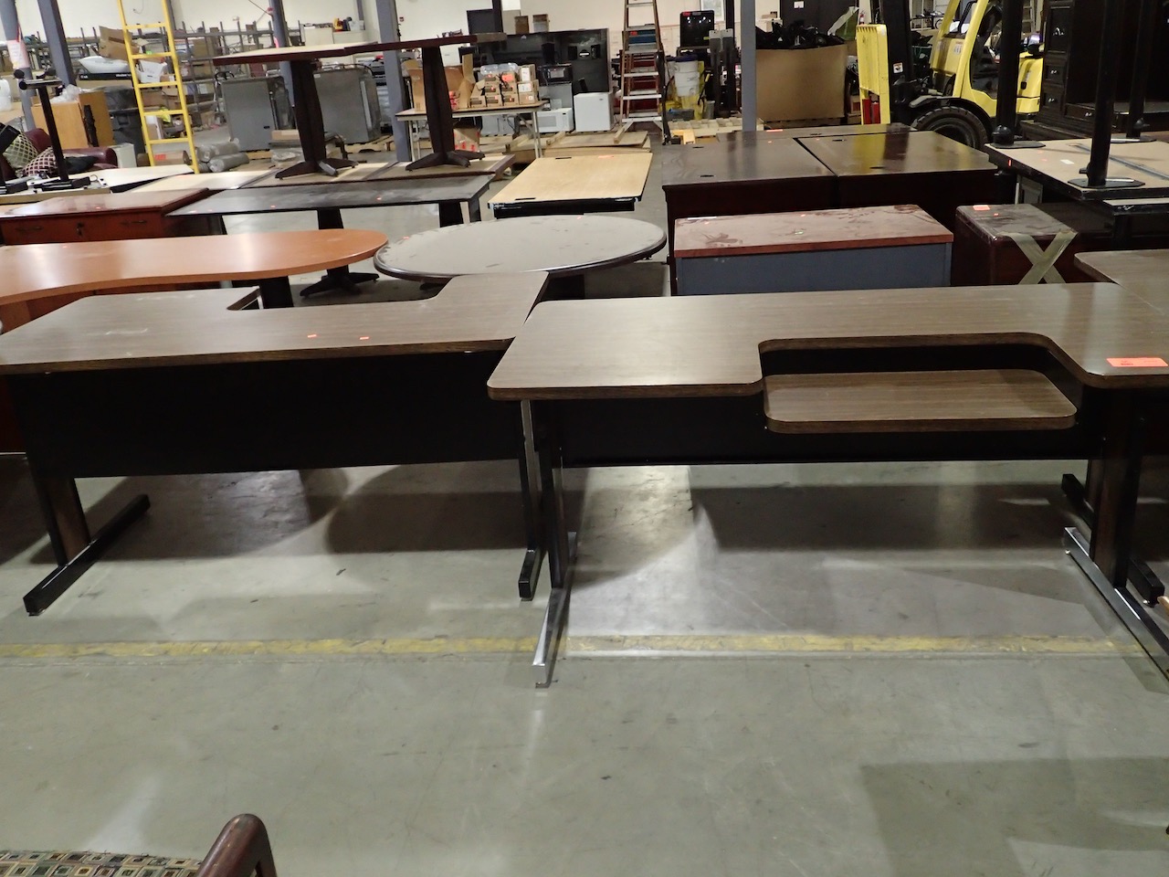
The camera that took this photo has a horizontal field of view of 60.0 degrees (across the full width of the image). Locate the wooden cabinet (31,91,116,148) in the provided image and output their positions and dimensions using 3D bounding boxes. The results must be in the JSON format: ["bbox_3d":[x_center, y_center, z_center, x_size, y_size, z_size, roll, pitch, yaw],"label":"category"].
[{"bbox_3d":[-6.165,-3.579,12.385,0.620,1.070,0.550,-1,22,8],"label":"wooden cabinet"}]

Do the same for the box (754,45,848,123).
[{"bbox_3d":[2.917,-4.847,13.773,1.080,0.890,1.100,-3,22,3],"label":"box"}]

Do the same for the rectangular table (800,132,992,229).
[{"bbox_3d":[1.615,-1.137,5.365,0.780,0.745,1.581,-2,22,6],"label":"rectangular table"}]

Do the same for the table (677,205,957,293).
[{"bbox_3d":[0.792,-0.401,3.700,0.895,0.745,0.536,-2,22,6],"label":"table"}]

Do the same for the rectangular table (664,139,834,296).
[{"bbox_3d":[0.882,-1.215,5.796,0.830,0.740,1.640,-2,22,6],"label":"rectangular table"}]

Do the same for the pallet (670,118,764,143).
[{"bbox_3d":[1.745,-4.107,13.442,1.200,0.140,1.070,-1,22,7],"label":"pallet"}]

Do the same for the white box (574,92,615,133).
[{"bbox_3d":[0.135,-4.409,13.652,0.455,0.475,0.460,-2,22,5],"label":"white box"}]

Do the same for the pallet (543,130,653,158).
[{"bbox_3d":[0.221,-3.694,12.707,1.250,0.170,1.450,0,23,9],"label":"pallet"}]

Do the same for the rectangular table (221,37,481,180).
[{"bbox_3d":[-1.262,-1.982,6.091,1.500,0.730,0.850,-2,22,5],"label":"rectangular table"}]

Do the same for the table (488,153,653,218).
[{"bbox_3d":[0.010,-1.003,5.313,0.677,0.745,1.573,-1,22,6],"label":"table"}]

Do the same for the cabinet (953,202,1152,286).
[{"bbox_3d":[1.740,-0.448,3.778,0.620,0.740,0.580,-1,22,7],"label":"cabinet"}]

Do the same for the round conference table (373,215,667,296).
[{"bbox_3d":[-0.220,-0.416,4.037,1.100,0.740,1.100,-3,22,4],"label":"round conference table"}]

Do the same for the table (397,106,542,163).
[{"bbox_3d":[-1.172,-3.120,10.794,1.530,0.740,0.740,-1,22,8],"label":"table"}]

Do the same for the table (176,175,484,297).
[{"bbox_3d":[-1.212,-0.880,5.222,1.477,0.745,0.758,-2,22,5],"label":"table"}]

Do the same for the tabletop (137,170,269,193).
[{"bbox_3d":[-2.336,-1.277,6.499,0.740,0.740,0.800,-1,22,7],"label":"tabletop"}]

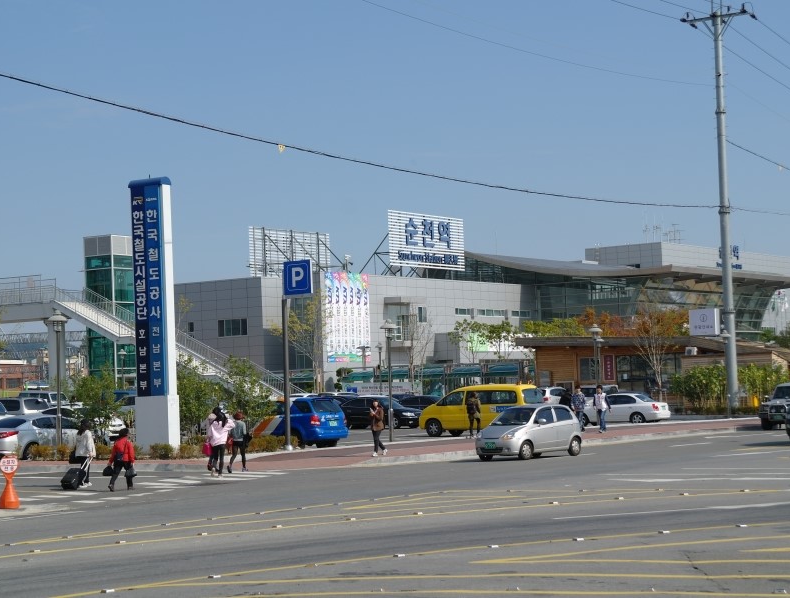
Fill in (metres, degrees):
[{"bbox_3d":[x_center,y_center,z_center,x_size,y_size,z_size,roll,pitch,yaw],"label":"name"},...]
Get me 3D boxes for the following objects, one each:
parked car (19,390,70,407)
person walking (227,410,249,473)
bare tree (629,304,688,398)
[{"bbox_3d":[-21.054,6.520,105.000,4.500,1.830,1.750,-5,-4,38],"label":"parked car"},{"bbox_3d":[-4.169,3.762,45.469,0.520,1.640,0.460,-4,-4,30],"label":"person walking"},{"bbox_3d":[14.742,3.294,96.938,3.200,6.100,3.100,-3,-3,8],"label":"bare tree"}]

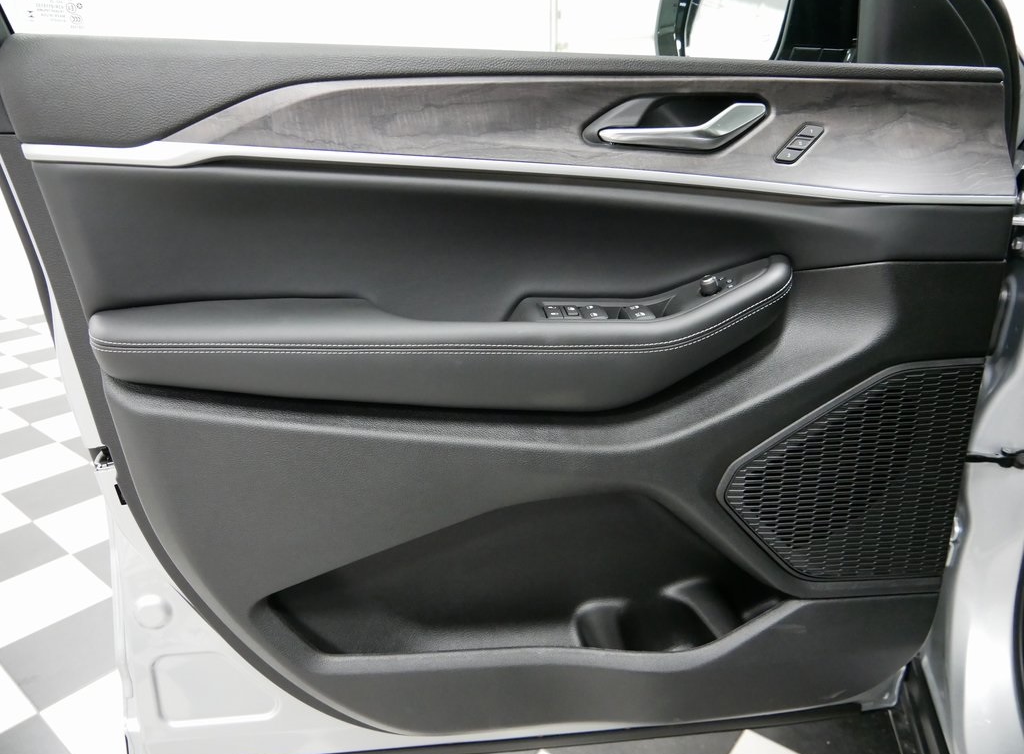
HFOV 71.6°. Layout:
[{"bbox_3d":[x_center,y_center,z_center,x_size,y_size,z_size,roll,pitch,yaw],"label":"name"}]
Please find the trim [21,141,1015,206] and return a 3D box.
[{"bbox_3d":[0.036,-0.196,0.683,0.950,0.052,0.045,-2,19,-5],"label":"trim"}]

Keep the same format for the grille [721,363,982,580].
[{"bbox_3d":[0.390,0.124,0.832,0.300,0.285,0.035,-3,20,-7],"label":"grille"}]

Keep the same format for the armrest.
[{"bbox_3d":[-0.049,-0.031,0.695,0.645,0.145,0.110,-3,20,-7],"label":"armrest"}]

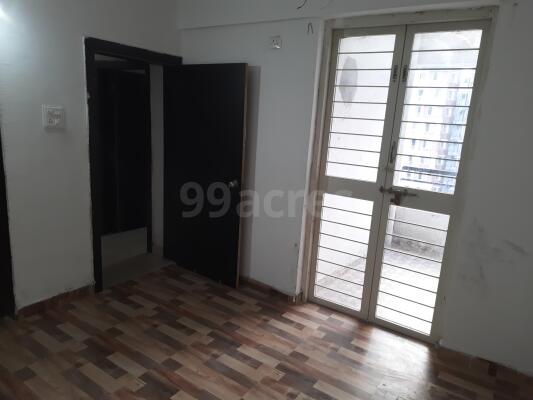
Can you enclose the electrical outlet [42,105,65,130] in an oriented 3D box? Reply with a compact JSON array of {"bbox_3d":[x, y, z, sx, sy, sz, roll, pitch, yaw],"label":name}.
[{"bbox_3d":[-1.550,-0.607,2.699,0.038,0.152,0.140,11,14,31],"label":"electrical outlet"}]

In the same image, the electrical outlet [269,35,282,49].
[{"bbox_3d":[0.074,-1.304,3.058,0.108,0.095,0.022,11,14,31],"label":"electrical outlet"}]

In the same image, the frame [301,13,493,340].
[{"bbox_3d":[0.878,-0.150,2.831,1.162,2.316,0.110,11,14,31],"label":"frame"}]

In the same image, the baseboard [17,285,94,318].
[{"bbox_3d":[-1.664,0.816,2.985,0.018,0.080,0.612,11,14,31],"label":"baseboard"}]

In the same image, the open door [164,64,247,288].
[{"bbox_3d":[-0.604,-0.227,3.515,0.926,2.010,0.040,11,14,31],"label":"open door"}]

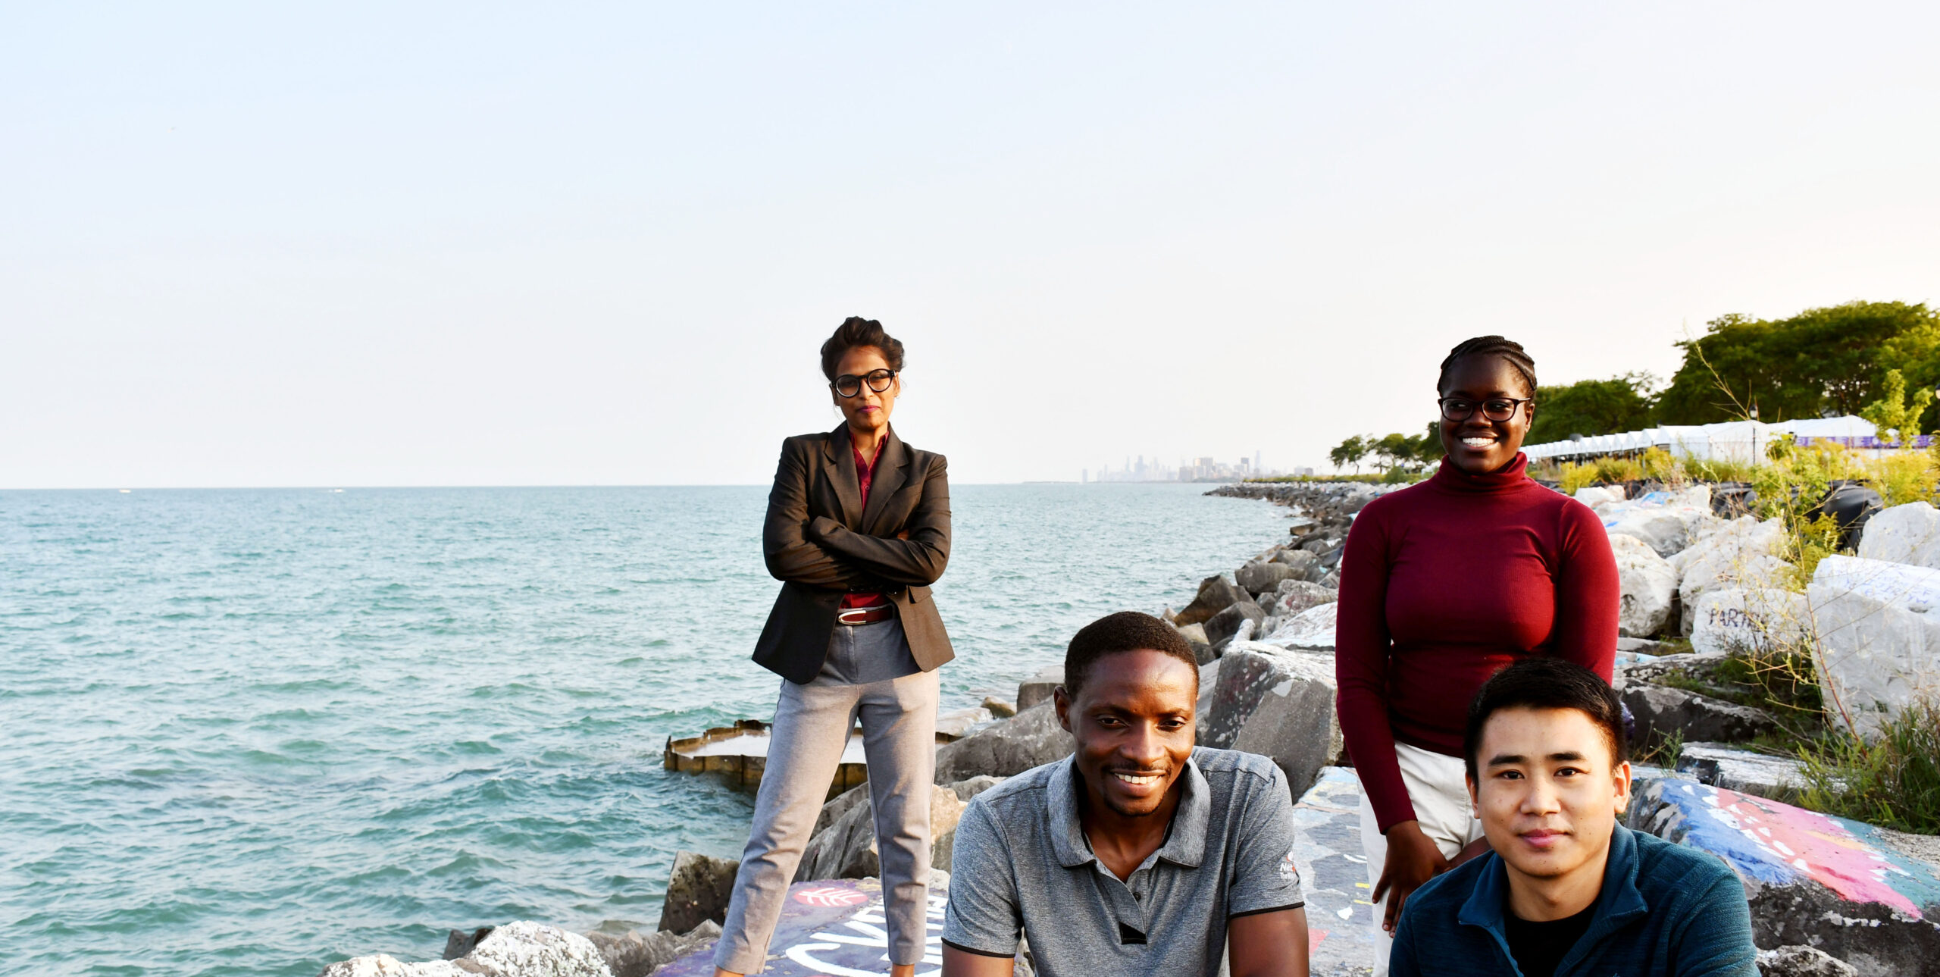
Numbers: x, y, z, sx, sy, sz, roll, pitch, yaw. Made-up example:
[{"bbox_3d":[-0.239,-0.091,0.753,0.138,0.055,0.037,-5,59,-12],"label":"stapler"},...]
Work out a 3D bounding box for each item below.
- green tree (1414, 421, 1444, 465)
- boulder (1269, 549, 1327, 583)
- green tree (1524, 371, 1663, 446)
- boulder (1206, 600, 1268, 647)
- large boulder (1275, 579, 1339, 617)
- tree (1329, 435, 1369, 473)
[{"bbox_3d":[56.972,-5.192,175.000,6.500,6.000,6.000,0,0,0],"label":"green tree"},{"bbox_3d":[5.500,1.339,24.500,1.100,0.700,0.950,0,0,14],"label":"boulder"},{"bbox_3d":[63.835,-7.260,150.000,14.000,9.500,12.000,0,0,0],"label":"green tree"},{"bbox_3d":[3.181,1.612,17.300,0.780,0.600,0.750,0,0,14],"label":"boulder"},{"bbox_3d":[4.191,1.396,18.000,0.900,0.600,0.800,0,0,14],"label":"large boulder"},{"bbox_3d":[52.089,-4.684,200.000,5.800,5.700,5.500,0,0,0],"label":"tree"}]

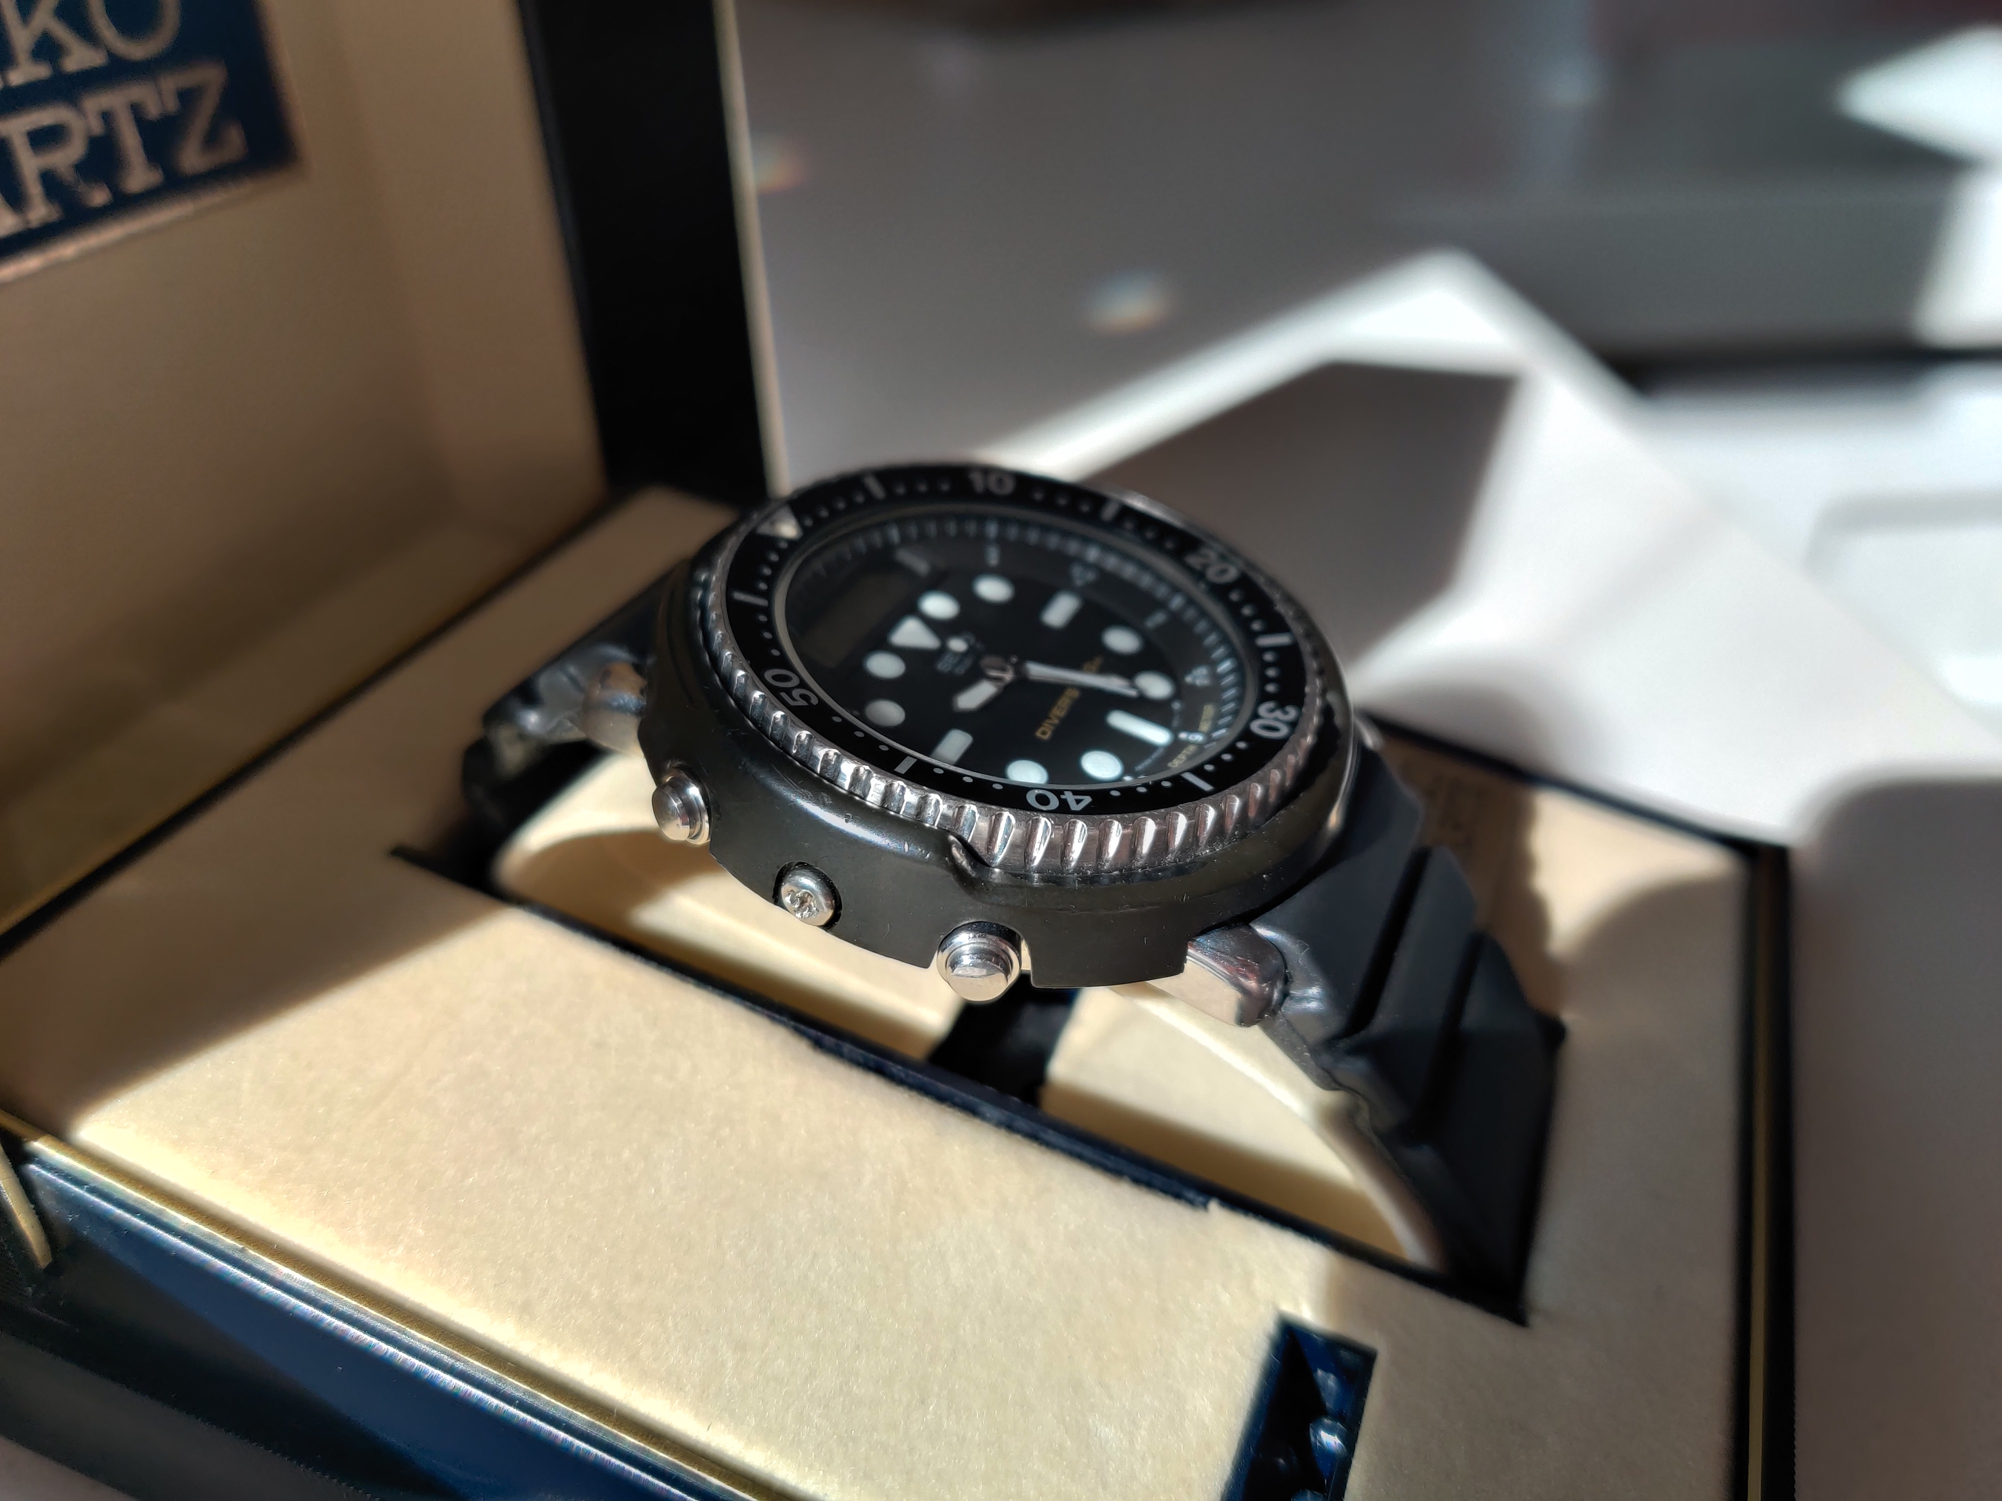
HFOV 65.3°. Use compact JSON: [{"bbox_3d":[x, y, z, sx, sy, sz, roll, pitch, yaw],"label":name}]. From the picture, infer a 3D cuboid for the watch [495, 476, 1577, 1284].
[{"bbox_3d":[0.001,0.010,0.113,0.081,0.045,0.048,23,39,12],"label":"watch"}]

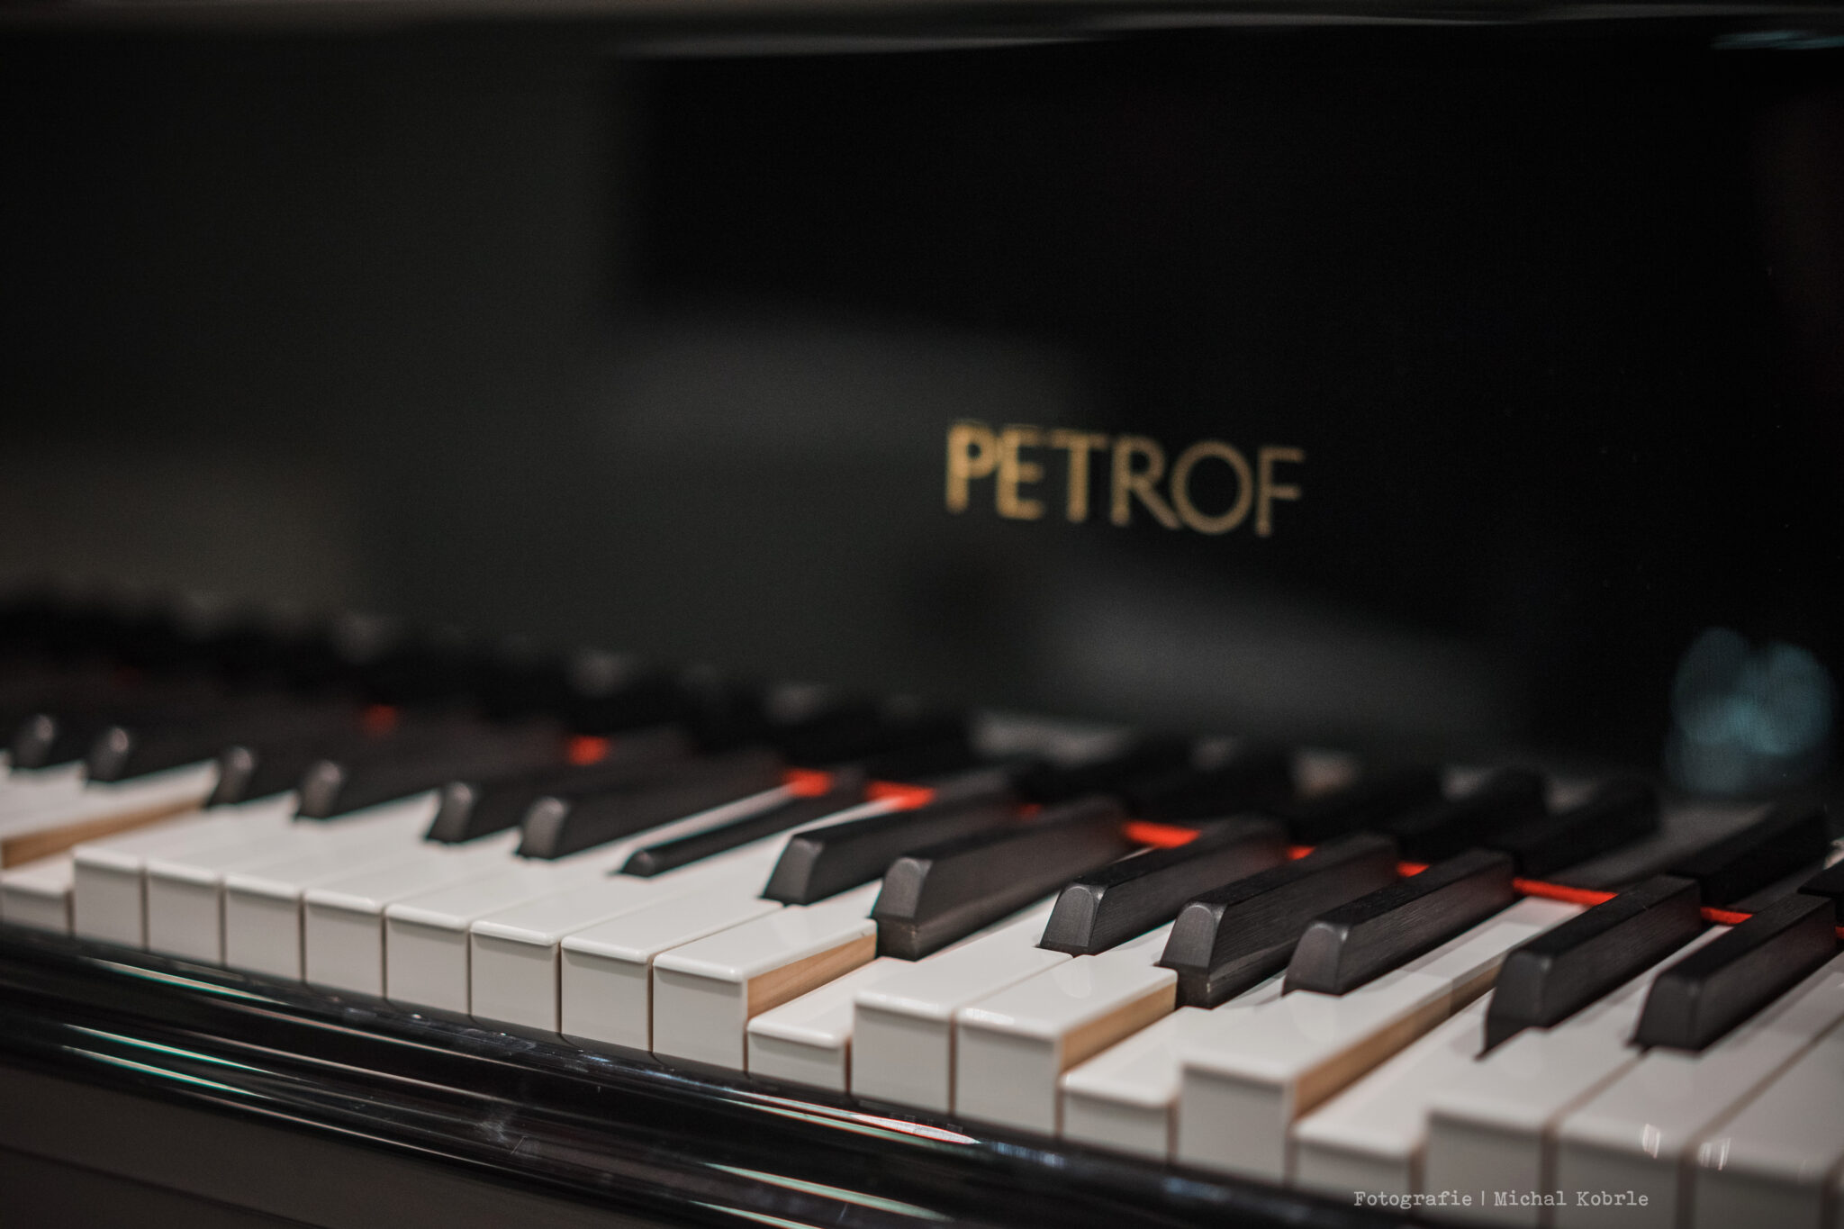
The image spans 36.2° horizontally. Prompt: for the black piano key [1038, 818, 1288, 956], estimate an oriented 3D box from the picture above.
[{"bbox_3d":[0.056,0.061,0.635,0.012,0.013,0.103,6,8,29],"label":"black piano key"}]

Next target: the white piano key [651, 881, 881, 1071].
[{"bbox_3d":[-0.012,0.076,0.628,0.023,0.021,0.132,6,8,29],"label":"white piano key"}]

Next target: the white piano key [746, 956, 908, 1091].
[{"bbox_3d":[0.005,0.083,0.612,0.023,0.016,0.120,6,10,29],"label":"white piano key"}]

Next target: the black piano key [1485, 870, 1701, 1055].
[{"bbox_3d":[0.141,0.070,0.587,0.012,0.013,0.103,6,8,29],"label":"black piano key"}]

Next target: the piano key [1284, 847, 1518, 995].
[{"bbox_3d":[0.104,0.066,0.607,0.012,0.013,0.103,6,8,29],"label":"piano key"}]

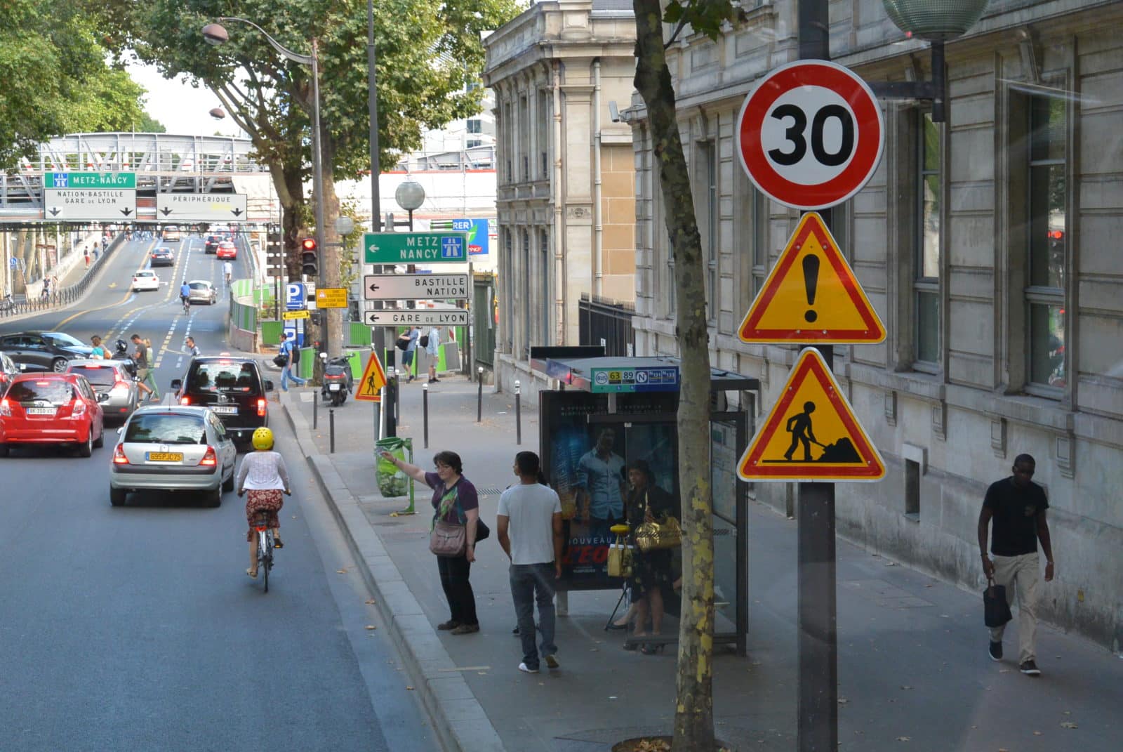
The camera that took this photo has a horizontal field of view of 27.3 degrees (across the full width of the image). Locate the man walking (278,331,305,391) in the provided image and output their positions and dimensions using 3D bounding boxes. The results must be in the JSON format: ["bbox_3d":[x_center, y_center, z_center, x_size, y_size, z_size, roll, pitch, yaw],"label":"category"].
[{"bbox_3d":[-7.781,-0.440,66.742,0.780,1.720,0.540,0,4,6],"label":"man walking"}]

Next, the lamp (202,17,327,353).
[{"bbox_3d":[-7.537,-4.379,59.968,3.400,9.800,0.650,-1,4,-9],"label":"lamp"}]

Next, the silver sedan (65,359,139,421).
[{"bbox_3d":[-10.790,0.317,53.767,1.780,1.450,4.250,-1,3,-8],"label":"silver sedan"}]

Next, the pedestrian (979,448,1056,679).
[{"bbox_3d":[3.626,1.464,18.442,0.620,1.730,0.580,-1,4,-7],"label":"pedestrian"}]

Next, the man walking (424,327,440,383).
[{"bbox_3d":[-3.808,-0.715,68.241,0.480,1.770,0.520,-1,4,-6],"label":"man walking"}]

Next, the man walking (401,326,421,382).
[{"bbox_3d":[-4.469,-0.723,68.241,0.580,1.760,0.550,0,4,6],"label":"man walking"}]

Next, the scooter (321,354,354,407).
[{"bbox_3d":[-5.667,0.059,58.271,0.780,1.300,2.000,-1,3,-2],"label":"scooter"}]

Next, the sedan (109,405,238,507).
[{"bbox_3d":[-5.879,1.121,35.168,1.650,1.420,3.770,-1,3,-5],"label":"sedan"}]

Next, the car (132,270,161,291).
[{"bbox_3d":[-28.312,-6.485,157.500,1.700,1.470,4.000,-1,6,-7],"label":"car"}]

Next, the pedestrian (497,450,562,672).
[{"bbox_3d":[-0.250,1.469,18.300,0.490,1.740,0.420,-1,4,-12],"label":"pedestrian"}]

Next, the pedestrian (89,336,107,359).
[{"bbox_3d":[-12.330,-0.236,61.556,0.420,1.680,0.480,0,4,12],"label":"pedestrian"}]

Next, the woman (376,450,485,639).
[{"bbox_3d":[-1.156,1.437,20.446,0.740,1.610,0.620,-4,5,-42],"label":"woman"}]

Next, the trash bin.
[{"bbox_3d":[-2.213,1.248,30.600,0.430,0.900,0.500,-1,4,-9],"label":"trash bin"}]

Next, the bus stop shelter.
[{"bbox_3d":[0.682,1.003,20.787,1.420,2.420,3.650,-1,4,-9],"label":"bus stop shelter"}]

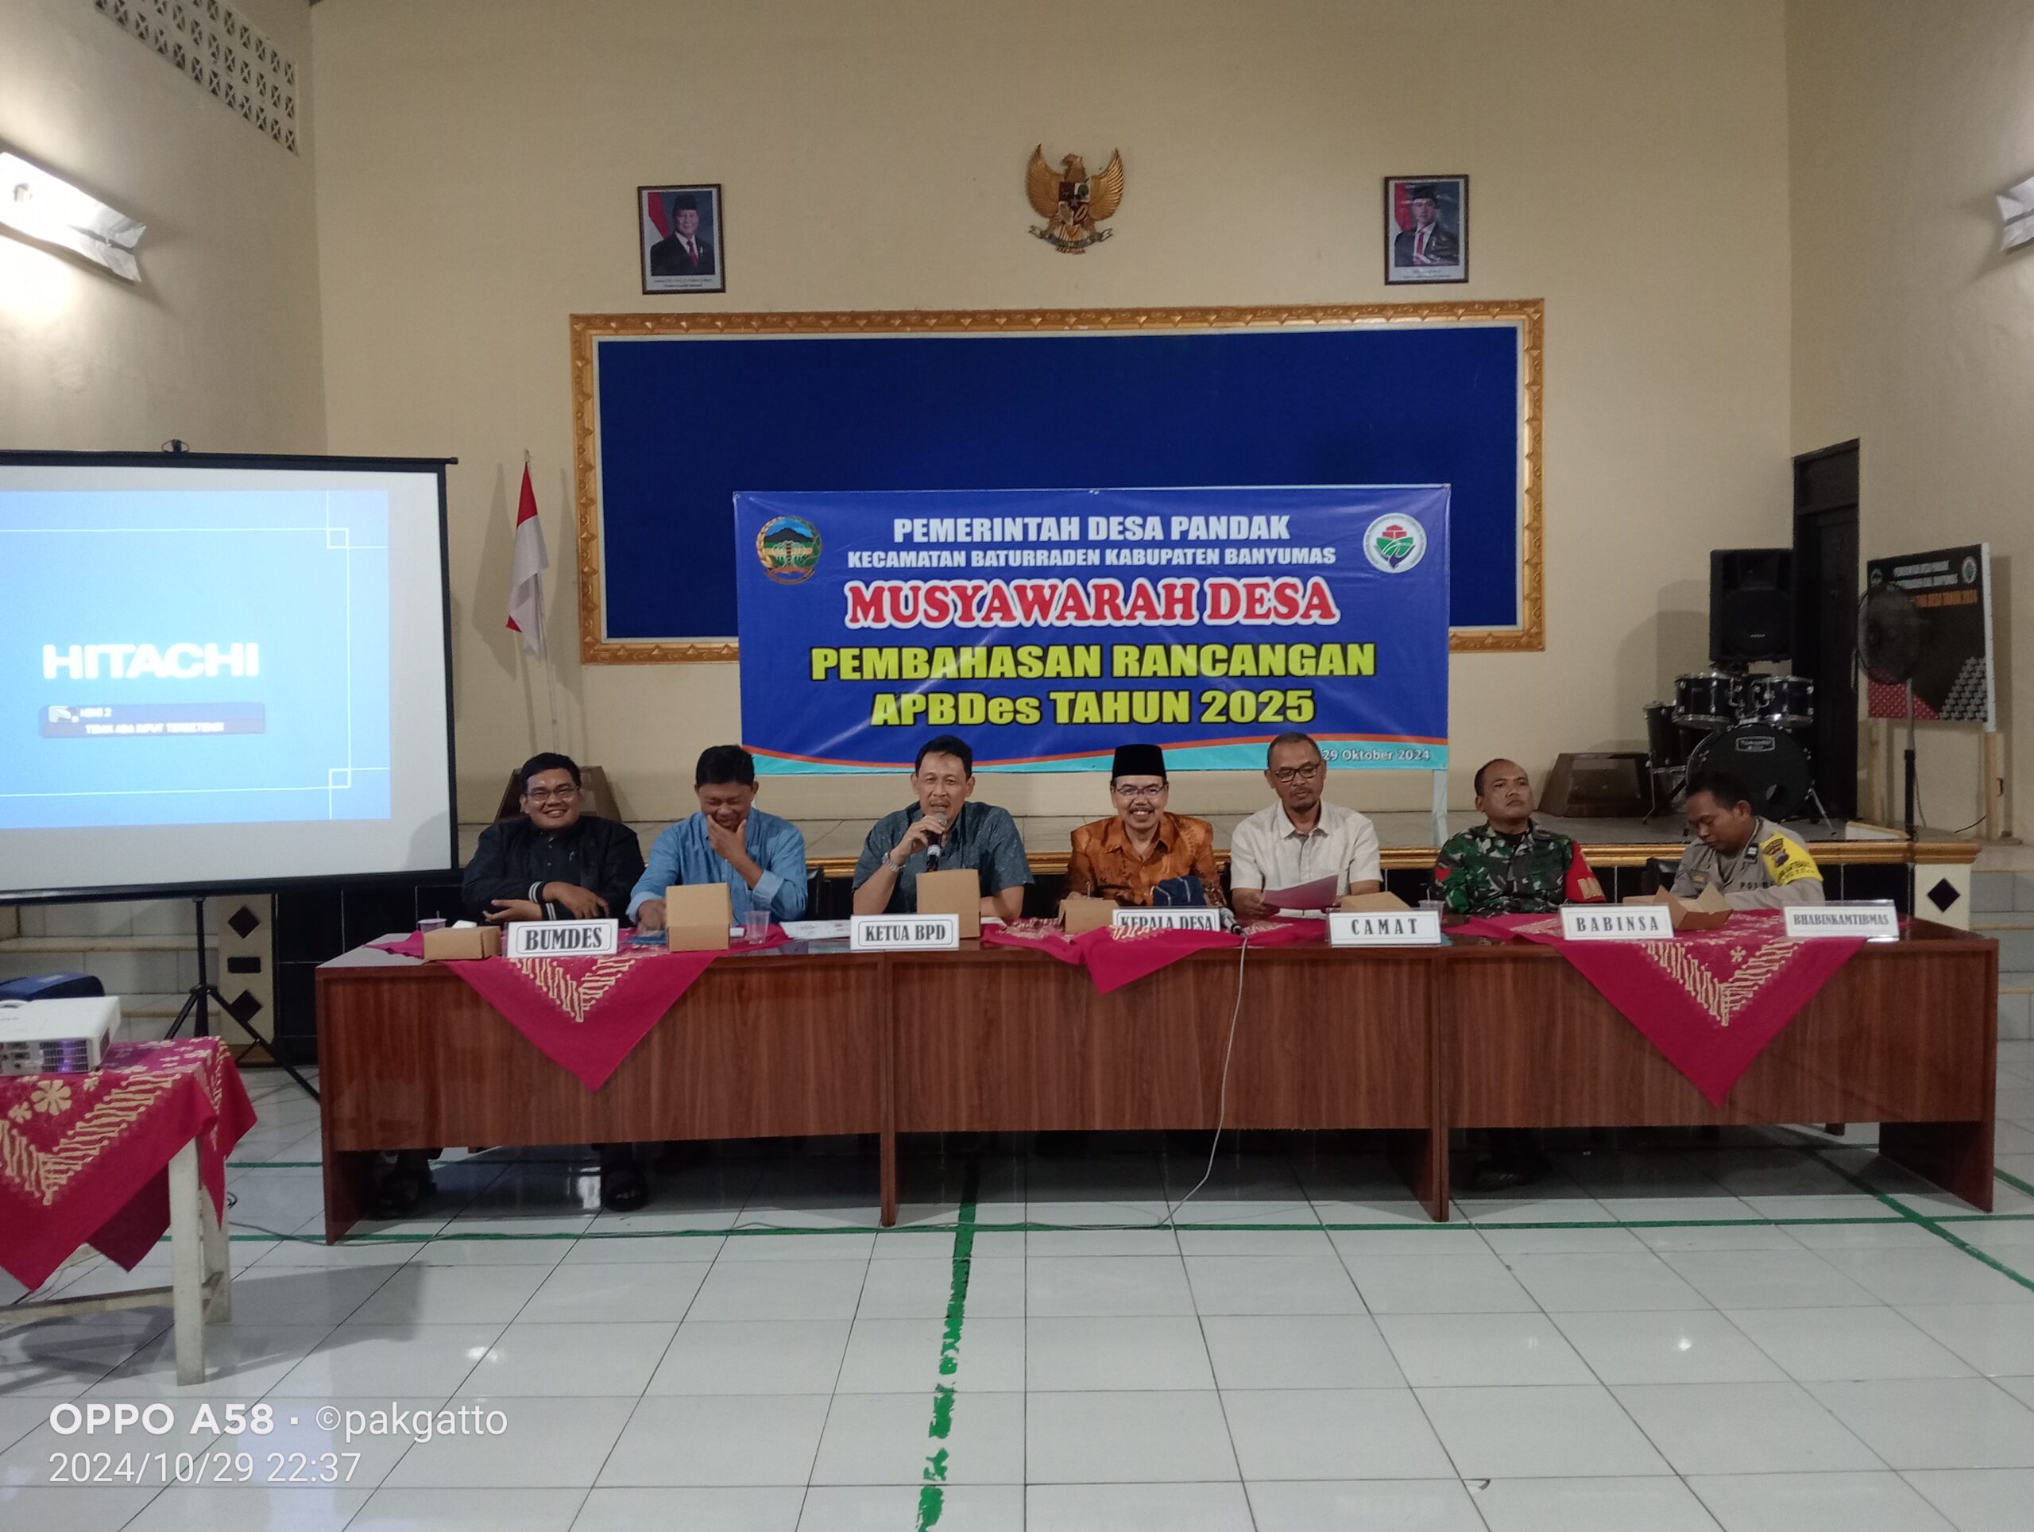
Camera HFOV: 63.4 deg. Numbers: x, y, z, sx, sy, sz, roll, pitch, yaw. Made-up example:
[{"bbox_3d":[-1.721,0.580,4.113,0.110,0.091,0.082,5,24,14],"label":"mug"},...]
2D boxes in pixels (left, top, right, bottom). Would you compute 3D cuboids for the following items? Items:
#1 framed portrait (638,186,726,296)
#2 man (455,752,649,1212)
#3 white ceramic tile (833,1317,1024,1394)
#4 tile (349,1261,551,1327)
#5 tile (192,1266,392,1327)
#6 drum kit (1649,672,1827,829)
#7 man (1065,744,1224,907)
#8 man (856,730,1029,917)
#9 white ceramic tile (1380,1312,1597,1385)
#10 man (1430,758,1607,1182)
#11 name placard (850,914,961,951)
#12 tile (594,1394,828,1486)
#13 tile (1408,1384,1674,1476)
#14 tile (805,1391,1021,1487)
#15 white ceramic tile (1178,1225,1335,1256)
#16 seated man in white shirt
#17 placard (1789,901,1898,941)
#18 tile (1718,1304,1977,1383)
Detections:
[{"bbox_3d":[-1.669,-2.626,8.239,0.416,0.527,0.030,-2,3,0],"label":"framed portrait"},{"bbox_3d":[-1.436,0.609,5.014,0.630,1.280,0.800,-1,3,0],"label":"man"},{"bbox_3d":[-0.178,1.301,3.632,0.400,0.010,0.400,-1,3,1],"label":"white ceramic tile"},{"bbox_3d":[-1.376,1.300,4.042,0.400,0.010,0.400,-1,3,0],"label":"tile"},{"bbox_3d":[-1.776,1.306,4.045,0.400,0.010,0.400,-1,3,0],"label":"tile"},{"bbox_3d":[3.622,-0.088,8.299,0.900,0.790,0.920,0,3,12],"label":"drum kit"},{"bbox_3d":[0.400,0.578,5.060,0.518,1.281,0.780,-1,3,0],"label":"man"},{"bbox_3d":[-0.225,0.563,5.180,0.560,1.320,0.750,-1,3,4],"label":"man"},{"bbox_3d":[1.021,1.284,3.626,0.400,0.010,0.400,-1,3,0],"label":"white ceramic tile"},{"bbox_3d":[1.574,0.592,5.054,0.560,1.220,0.800,-1,3,6],"label":"man"},{"bbox_3d":[-0.305,0.457,4.550,0.300,0.098,0.060,-1,3,1],"label":"name placard"},{"bbox_3d":[-0.581,1.325,3.236,0.400,0.010,0.400,-1,3,1],"label":"tile"},{"bbox_3d":[1.018,1.304,3.228,0.400,0.010,0.400,-1,3,0],"label":"tile"},{"bbox_3d":[-0.181,1.323,3.237,0.400,0.010,0.400,-1,3,0],"label":"tile"},{"bbox_3d":[0.627,1.250,4.421,0.400,0.010,0.400,-1,3,0],"label":"white ceramic tile"},{"bbox_3d":[0.897,0.557,5.055,0.503,1.308,0.780,-1,3,0],"label":"seated man in white shirt"},{"bbox_3d":[2.269,0.420,4.538,0.295,0.105,0.070,0,3,8],"label":"placard"},{"bbox_3d":[1.821,1.273,3.622,0.400,0.010,0.400,-1,3,0],"label":"tile"}]

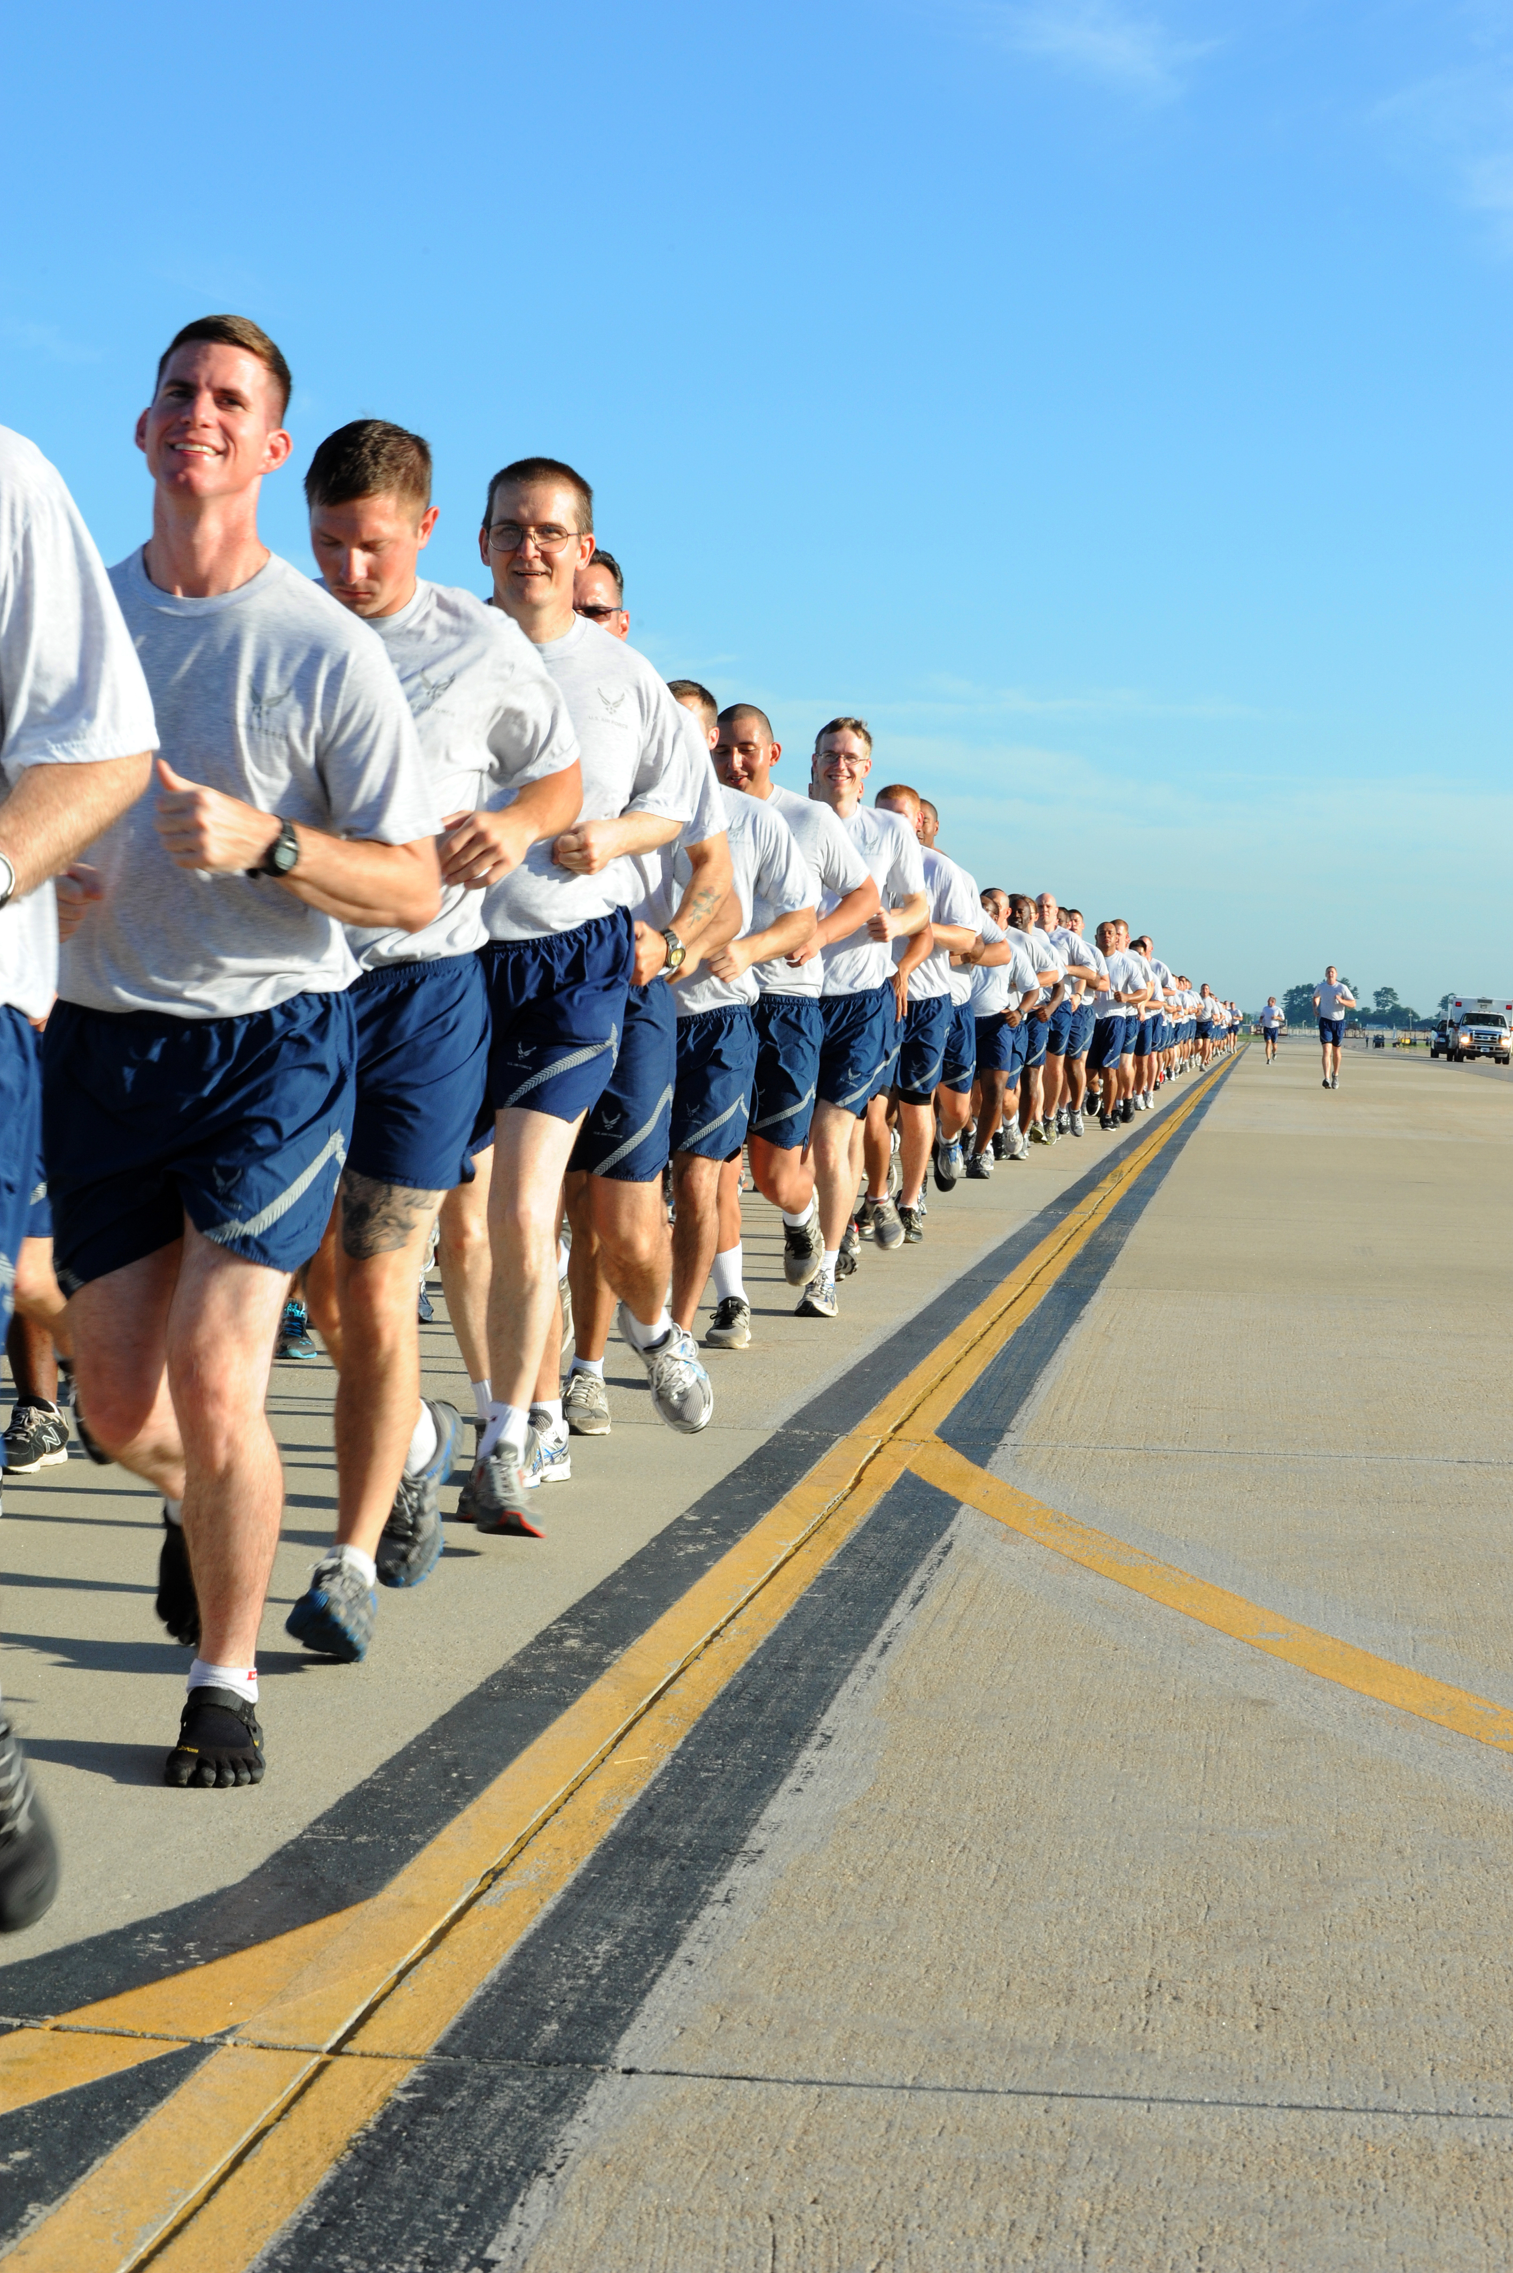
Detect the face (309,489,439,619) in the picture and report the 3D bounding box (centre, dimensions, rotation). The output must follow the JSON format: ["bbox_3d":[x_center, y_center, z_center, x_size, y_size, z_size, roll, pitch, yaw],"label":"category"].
[{"bbox_3d":[-0.531,-0.806,6.100,0.165,0.185,0.145,1,19,9],"label":"face"}]

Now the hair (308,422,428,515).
[{"bbox_3d":[-0.525,-0.898,5.980,0.170,0.150,0.200,2,14,14],"label":"hair"}]

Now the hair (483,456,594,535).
[{"bbox_3d":[-0.341,-0.989,6.900,0.170,0.155,0.200,1,2,1],"label":"hair"}]

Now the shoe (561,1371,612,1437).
[{"bbox_3d":[-0.337,0.531,8.770,0.105,0.120,0.295,1,1,-2],"label":"shoe"}]

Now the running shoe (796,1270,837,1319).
[{"bbox_3d":[0.177,0.454,12.750,0.115,0.130,0.280,12,1,-9],"label":"running shoe"}]

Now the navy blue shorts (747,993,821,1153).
[{"bbox_3d":[0.007,-0.176,12.350,0.370,0.420,0.310,2,2,6],"label":"navy blue shorts"}]

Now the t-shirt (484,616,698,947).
[{"bbox_3d":[-0.355,-0.589,7.270,0.490,0.560,0.310,1,1,5],"label":"t-shirt"}]

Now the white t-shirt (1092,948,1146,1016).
[{"bbox_3d":[2.956,-1.262,36.500,0.510,0.610,0.310,2,2,6],"label":"white t-shirt"}]

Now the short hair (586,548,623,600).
[{"bbox_3d":[-0.337,-1.075,8.500,0.160,0.140,0.190,2,2,10],"label":"short hair"}]

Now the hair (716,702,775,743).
[{"bbox_3d":[-0.032,-1.119,12.050,0.165,0.135,0.190,1,11,12],"label":"hair"}]

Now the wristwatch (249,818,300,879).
[{"bbox_3d":[-0.555,-0.333,5.100,0.055,0.066,0.042,16,-3,43],"label":"wristwatch"}]

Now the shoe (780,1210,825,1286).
[{"bbox_3d":[0.134,0.295,12.550,0.110,0.290,0.120,-2,-37,20],"label":"shoe"}]

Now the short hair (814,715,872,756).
[{"bbox_3d":[0.262,-1.214,13.450,0.165,0.140,0.195,2,2,8],"label":"short hair"}]

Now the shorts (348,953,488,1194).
[{"bbox_3d":[-0.557,-0.090,6.150,0.370,0.365,0.310,2,2,6],"label":"shorts"}]

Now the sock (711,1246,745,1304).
[{"bbox_3d":[-0.074,0.376,11.900,0.085,0.165,0.105,2,2,6],"label":"sock"}]

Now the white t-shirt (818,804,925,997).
[{"bbox_3d":[0.251,-0.722,13.450,0.510,0.580,0.310,2,2,8],"label":"white t-shirt"}]

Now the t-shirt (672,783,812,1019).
[{"bbox_3d":[-0.140,-0.593,11.050,0.530,0.580,0.310,2,2,8],"label":"t-shirt"}]

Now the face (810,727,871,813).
[{"bbox_3d":[0.249,-1.087,12.900,0.175,0.215,0.160,7,0,3],"label":"face"}]

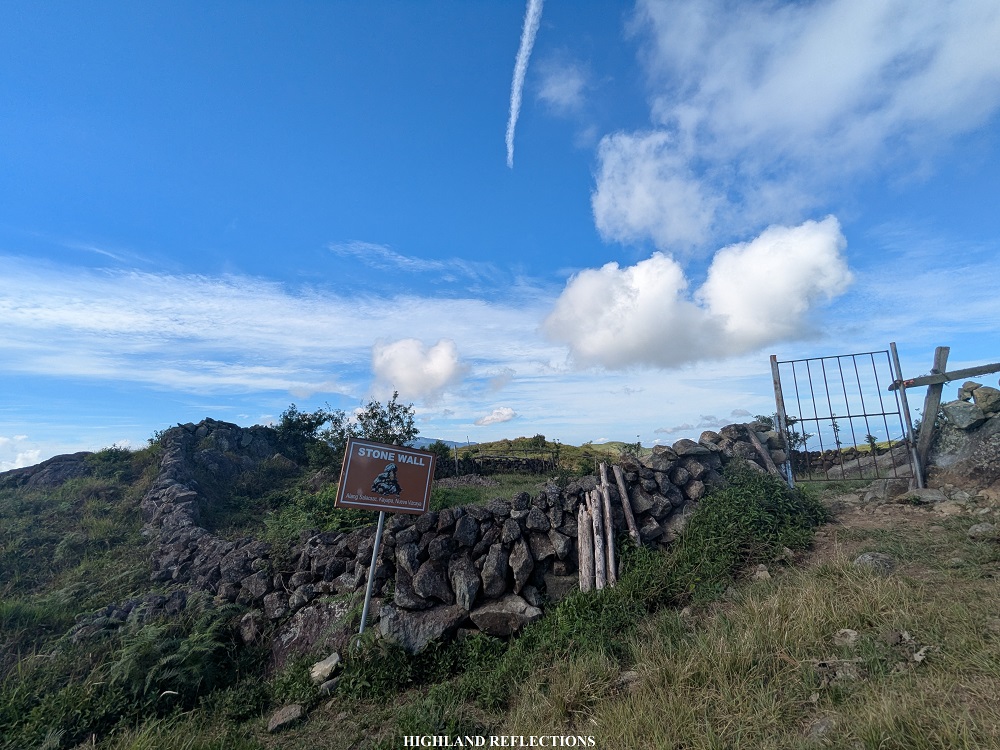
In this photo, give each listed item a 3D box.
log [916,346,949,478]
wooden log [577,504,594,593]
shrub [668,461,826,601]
[{"bbox_3d":[5.290,0.440,5.650,0.125,1.676,0.110,16,-11,17],"label":"log"},{"bbox_3d":[0.795,1.615,4.310,0.125,0.776,0.115,-8,-19,26],"label":"wooden log"},{"bbox_3d":[2.480,1.514,4.650,1.300,1.150,1.000,4,-12,-17],"label":"shrub"}]

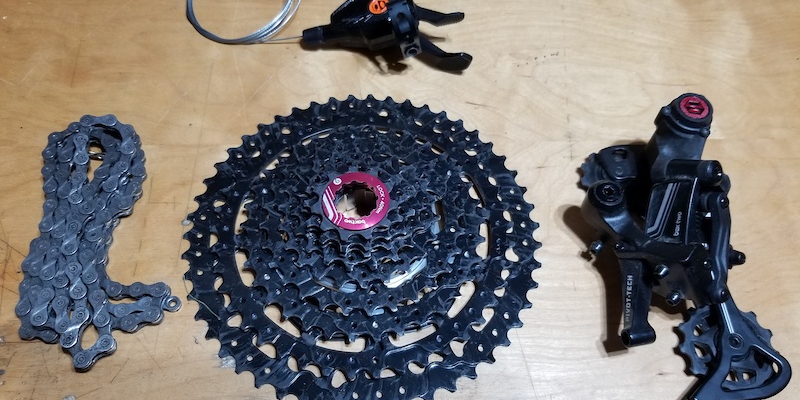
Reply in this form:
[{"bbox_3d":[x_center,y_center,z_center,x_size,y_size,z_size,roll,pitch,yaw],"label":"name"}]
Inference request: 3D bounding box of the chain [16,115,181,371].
[{"bbox_3d":[-0.165,0.019,0.330,0.080,0.025,0.150,-10,60,-7],"label":"chain"}]

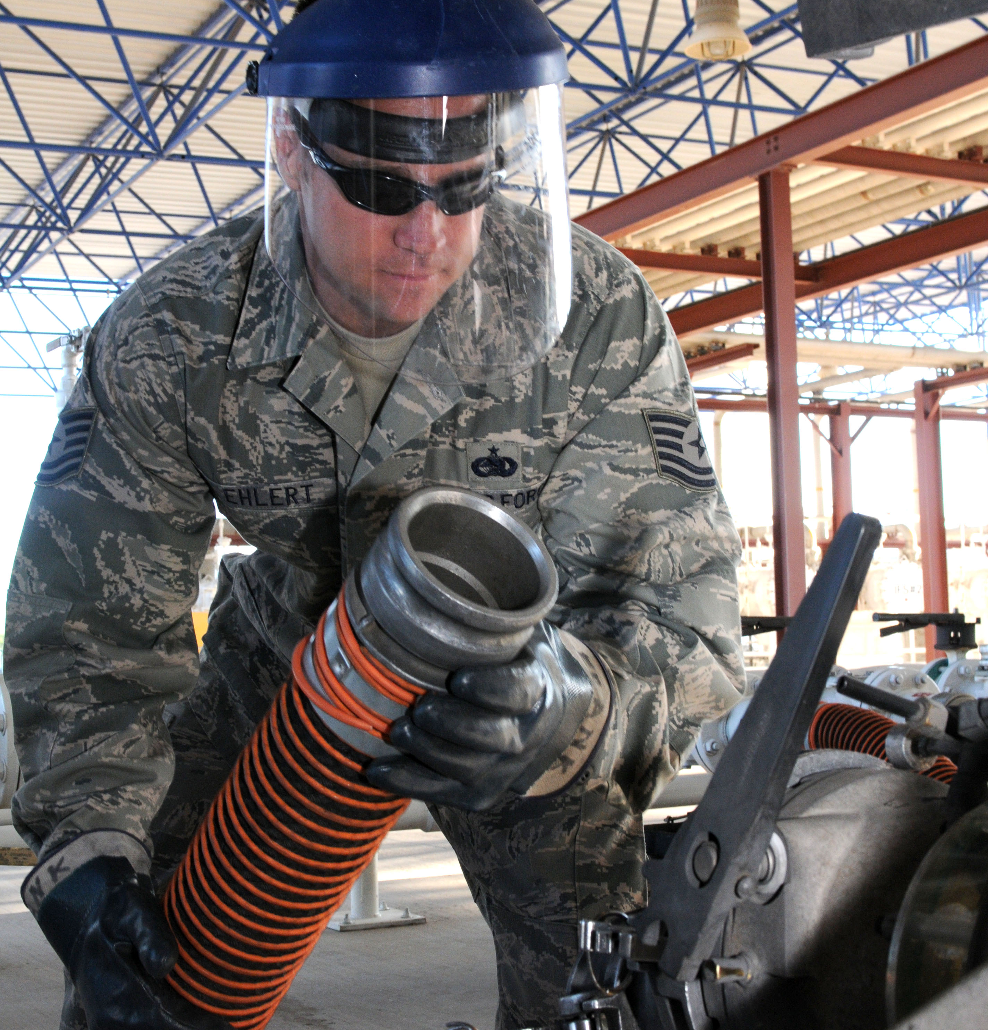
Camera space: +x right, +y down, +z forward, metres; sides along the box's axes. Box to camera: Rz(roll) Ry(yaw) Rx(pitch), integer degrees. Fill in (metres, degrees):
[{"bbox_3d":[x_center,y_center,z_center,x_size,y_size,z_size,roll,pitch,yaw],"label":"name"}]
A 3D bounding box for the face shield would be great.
[{"bbox_3d":[-0.033,-0.221,1.315,0.238,0.210,0.150,-9,19,-18],"label":"face shield"}]

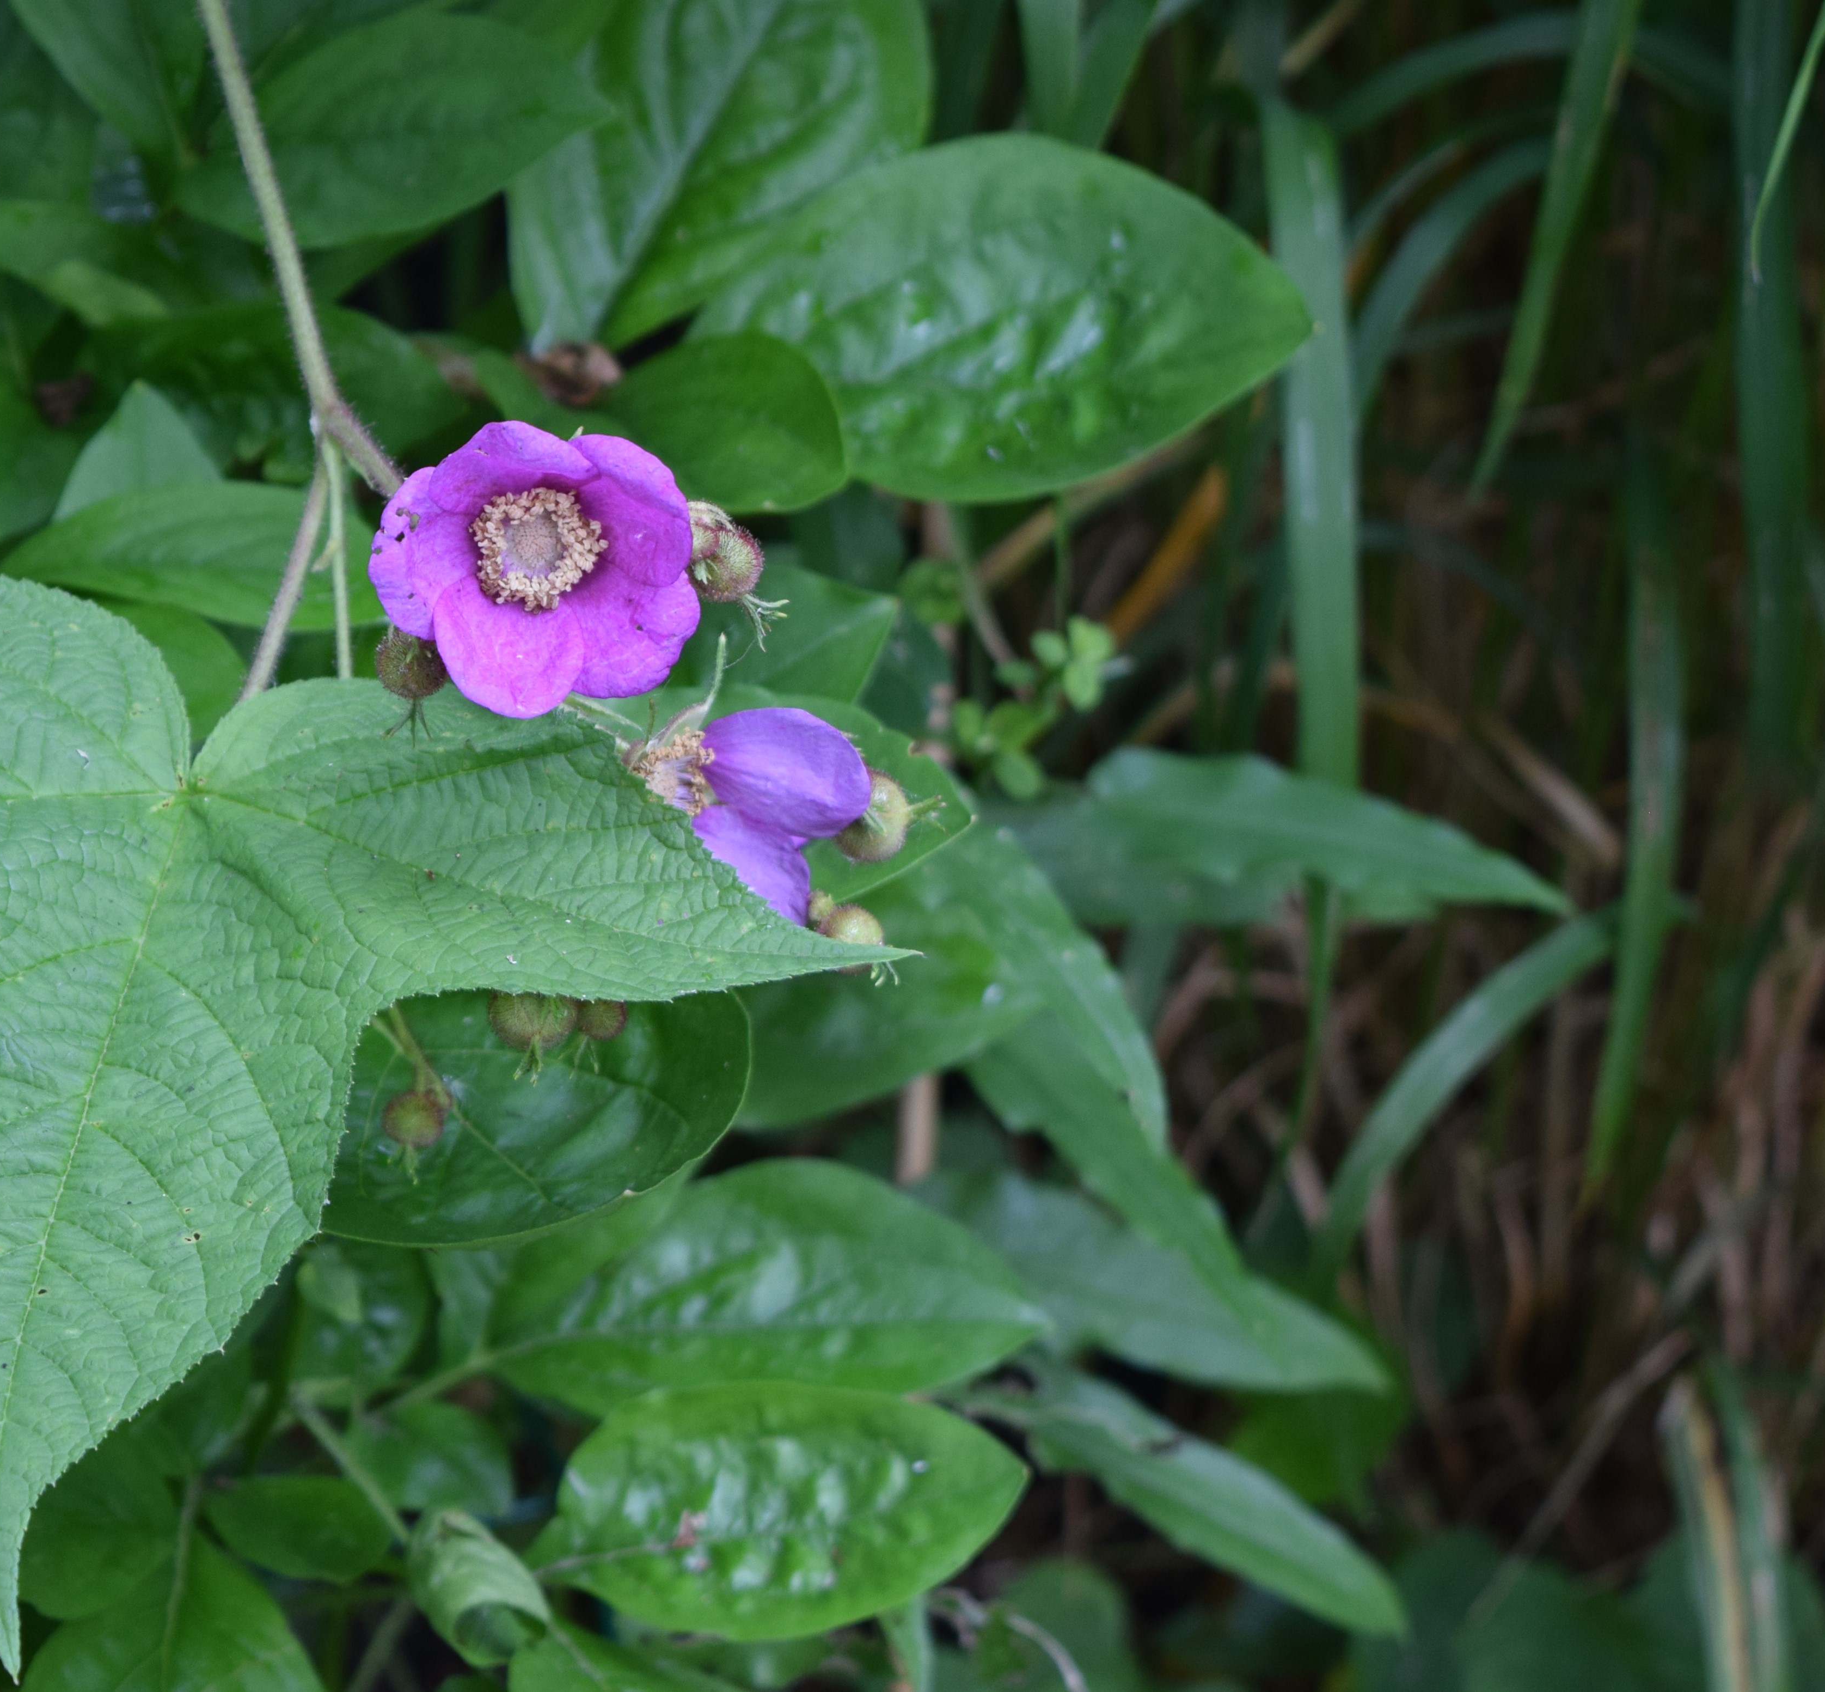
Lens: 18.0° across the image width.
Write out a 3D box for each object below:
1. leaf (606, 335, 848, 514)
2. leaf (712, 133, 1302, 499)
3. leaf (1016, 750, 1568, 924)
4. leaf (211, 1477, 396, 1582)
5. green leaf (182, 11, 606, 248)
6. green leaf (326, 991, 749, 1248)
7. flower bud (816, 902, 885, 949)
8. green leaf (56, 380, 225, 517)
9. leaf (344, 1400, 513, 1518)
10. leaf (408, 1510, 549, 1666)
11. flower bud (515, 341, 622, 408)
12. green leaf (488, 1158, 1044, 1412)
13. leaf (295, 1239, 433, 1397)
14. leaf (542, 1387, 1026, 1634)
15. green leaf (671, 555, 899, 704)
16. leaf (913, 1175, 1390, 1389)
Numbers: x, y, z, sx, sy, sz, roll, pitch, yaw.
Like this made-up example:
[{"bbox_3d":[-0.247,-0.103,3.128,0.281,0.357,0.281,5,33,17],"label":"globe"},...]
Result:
[{"bbox_3d":[-0.031,-0.068,0.930,0.046,0.009,0.036,9,53,3],"label":"leaf"},{"bbox_3d":[0.014,-0.083,0.910,0.096,0.015,0.054,-4,63,-2],"label":"leaf"},{"bbox_3d":[0.069,-0.002,1.050,0.098,0.014,0.036,6,45,6],"label":"leaf"},{"bbox_3d":[-0.102,0.113,0.960,0.033,0.008,0.024,5,47,4],"label":"leaf"},{"bbox_3d":[-0.085,-0.118,0.950,0.068,0.012,0.033,-9,58,-6],"label":"green leaf"},{"bbox_3d":[-0.052,0.037,0.800,0.057,0.012,0.039,12,66,6],"label":"green leaf"},{"bbox_3d":[-0.008,0.012,0.820,0.009,0.009,0.009,0,23,0],"label":"flower bud"},{"bbox_3d":[-0.127,-0.064,0.950,0.032,0.008,0.036,0,56,0],"label":"green leaf"},{"bbox_3d":[-0.085,0.109,1.020,0.029,0.008,0.027,9,45,5],"label":"leaf"},{"bbox_3d":[-0.069,0.118,0.920,0.018,0.019,0.027,-12,46,-25],"label":"leaf"},{"bbox_3d":[-0.057,-0.077,0.950,0.017,0.011,0.014,0,25,0],"label":"flower bud"},{"bbox_3d":[-0.023,0.069,0.910,0.086,0.013,0.038,-3,57,-2],"label":"green leaf"},{"bbox_3d":[-0.093,0.079,0.980,0.026,0.009,0.033,5,53,-3],"label":"leaf"},{"bbox_3d":[-0.020,0.100,0.870,0.073,0.012,0.036,-9,60,-5],"label":"leaf"},{"bbox_3d":[-0.022,-0.032,0.890,0.050,0.009,0.034,-11,55,-15],"label":"green leaf"},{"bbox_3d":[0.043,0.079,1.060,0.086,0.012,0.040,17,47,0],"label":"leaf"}]

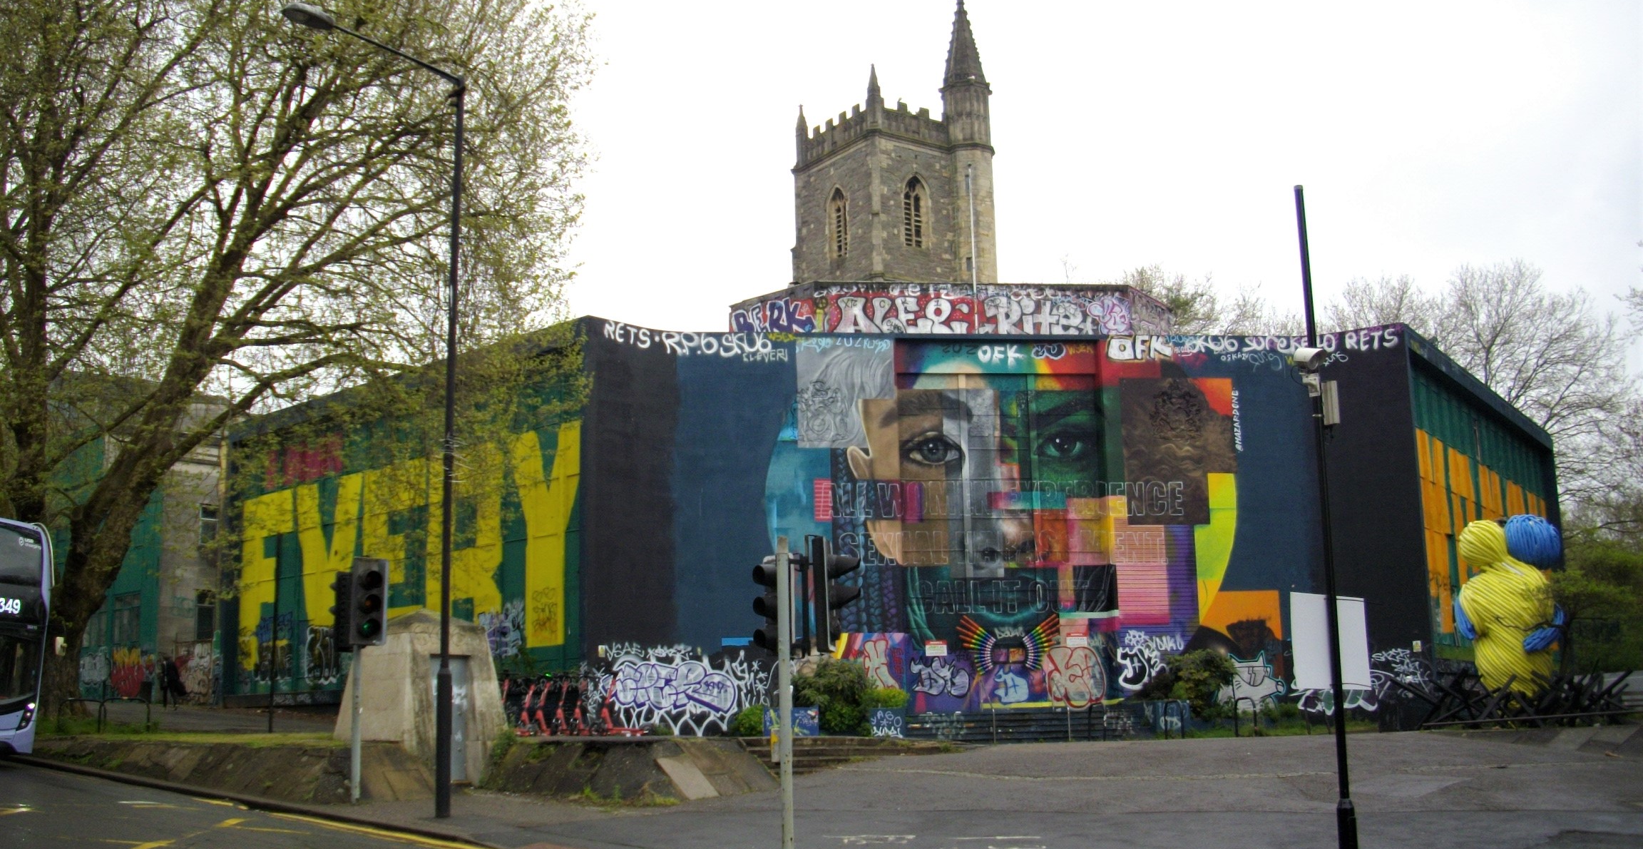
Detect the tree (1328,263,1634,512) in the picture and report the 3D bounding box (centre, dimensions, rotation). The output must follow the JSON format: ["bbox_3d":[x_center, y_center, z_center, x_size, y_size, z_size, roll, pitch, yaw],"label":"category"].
[{"bbox_3d":[24.620,2.644,64.687,11.200,17.000,10.600,-5,-11,21],"label":"tree"}]

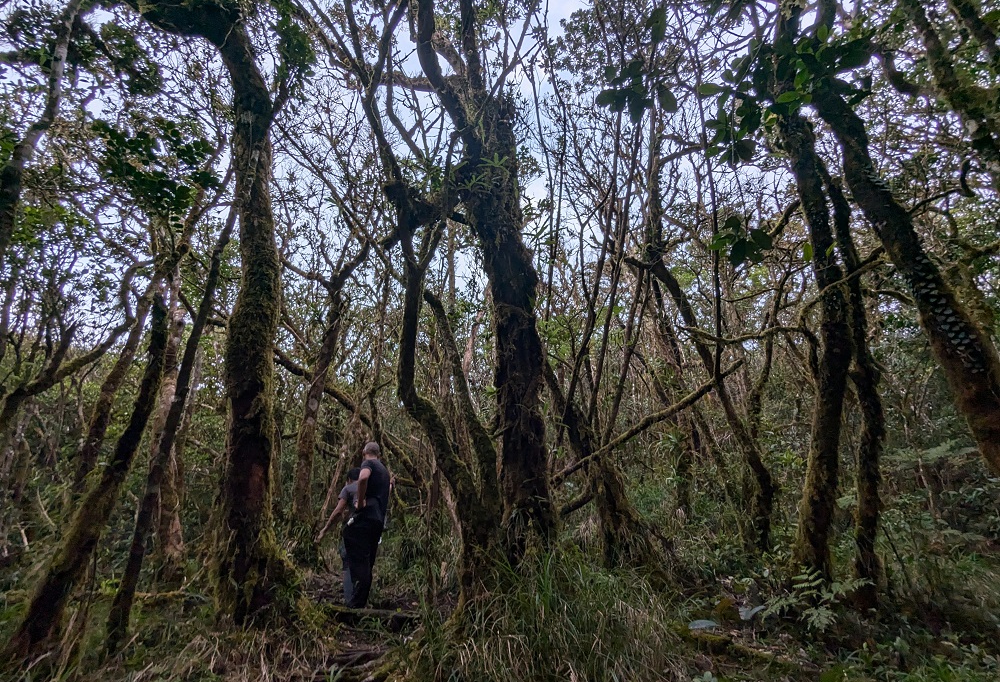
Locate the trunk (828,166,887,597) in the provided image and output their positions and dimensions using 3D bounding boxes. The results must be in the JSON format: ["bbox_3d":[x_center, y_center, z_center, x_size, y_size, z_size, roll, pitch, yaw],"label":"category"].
[{"bbox_3d":[4.019,0.305,5.266,0.700,4.930,0.420,0,-13,0],"label":"trunk"}]

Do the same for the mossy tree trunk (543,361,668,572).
[{"bbox_3d":[1.350,1.611,6.094,1.523,2.697,1.000,0,-13,0],"label":"mossy tree trunk"}]

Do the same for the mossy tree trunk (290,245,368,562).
[{"bbox_3d":[-2.554,0.779,7.004,0.820,4.760,0.500,0,-13,0],"label":"mossy tree trunk"}]

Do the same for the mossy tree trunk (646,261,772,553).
[{"bbox_3d":[3.311,0.840,7.298,1.500,4.590,0.600,0,-13,0],"label":"mossy tree trunk"}]

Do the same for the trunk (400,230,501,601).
[{"bbox_3d":[-0.551,0.684,5.127,1.156,4.097,0.750,0,-13,0],"label":"trunk"}]

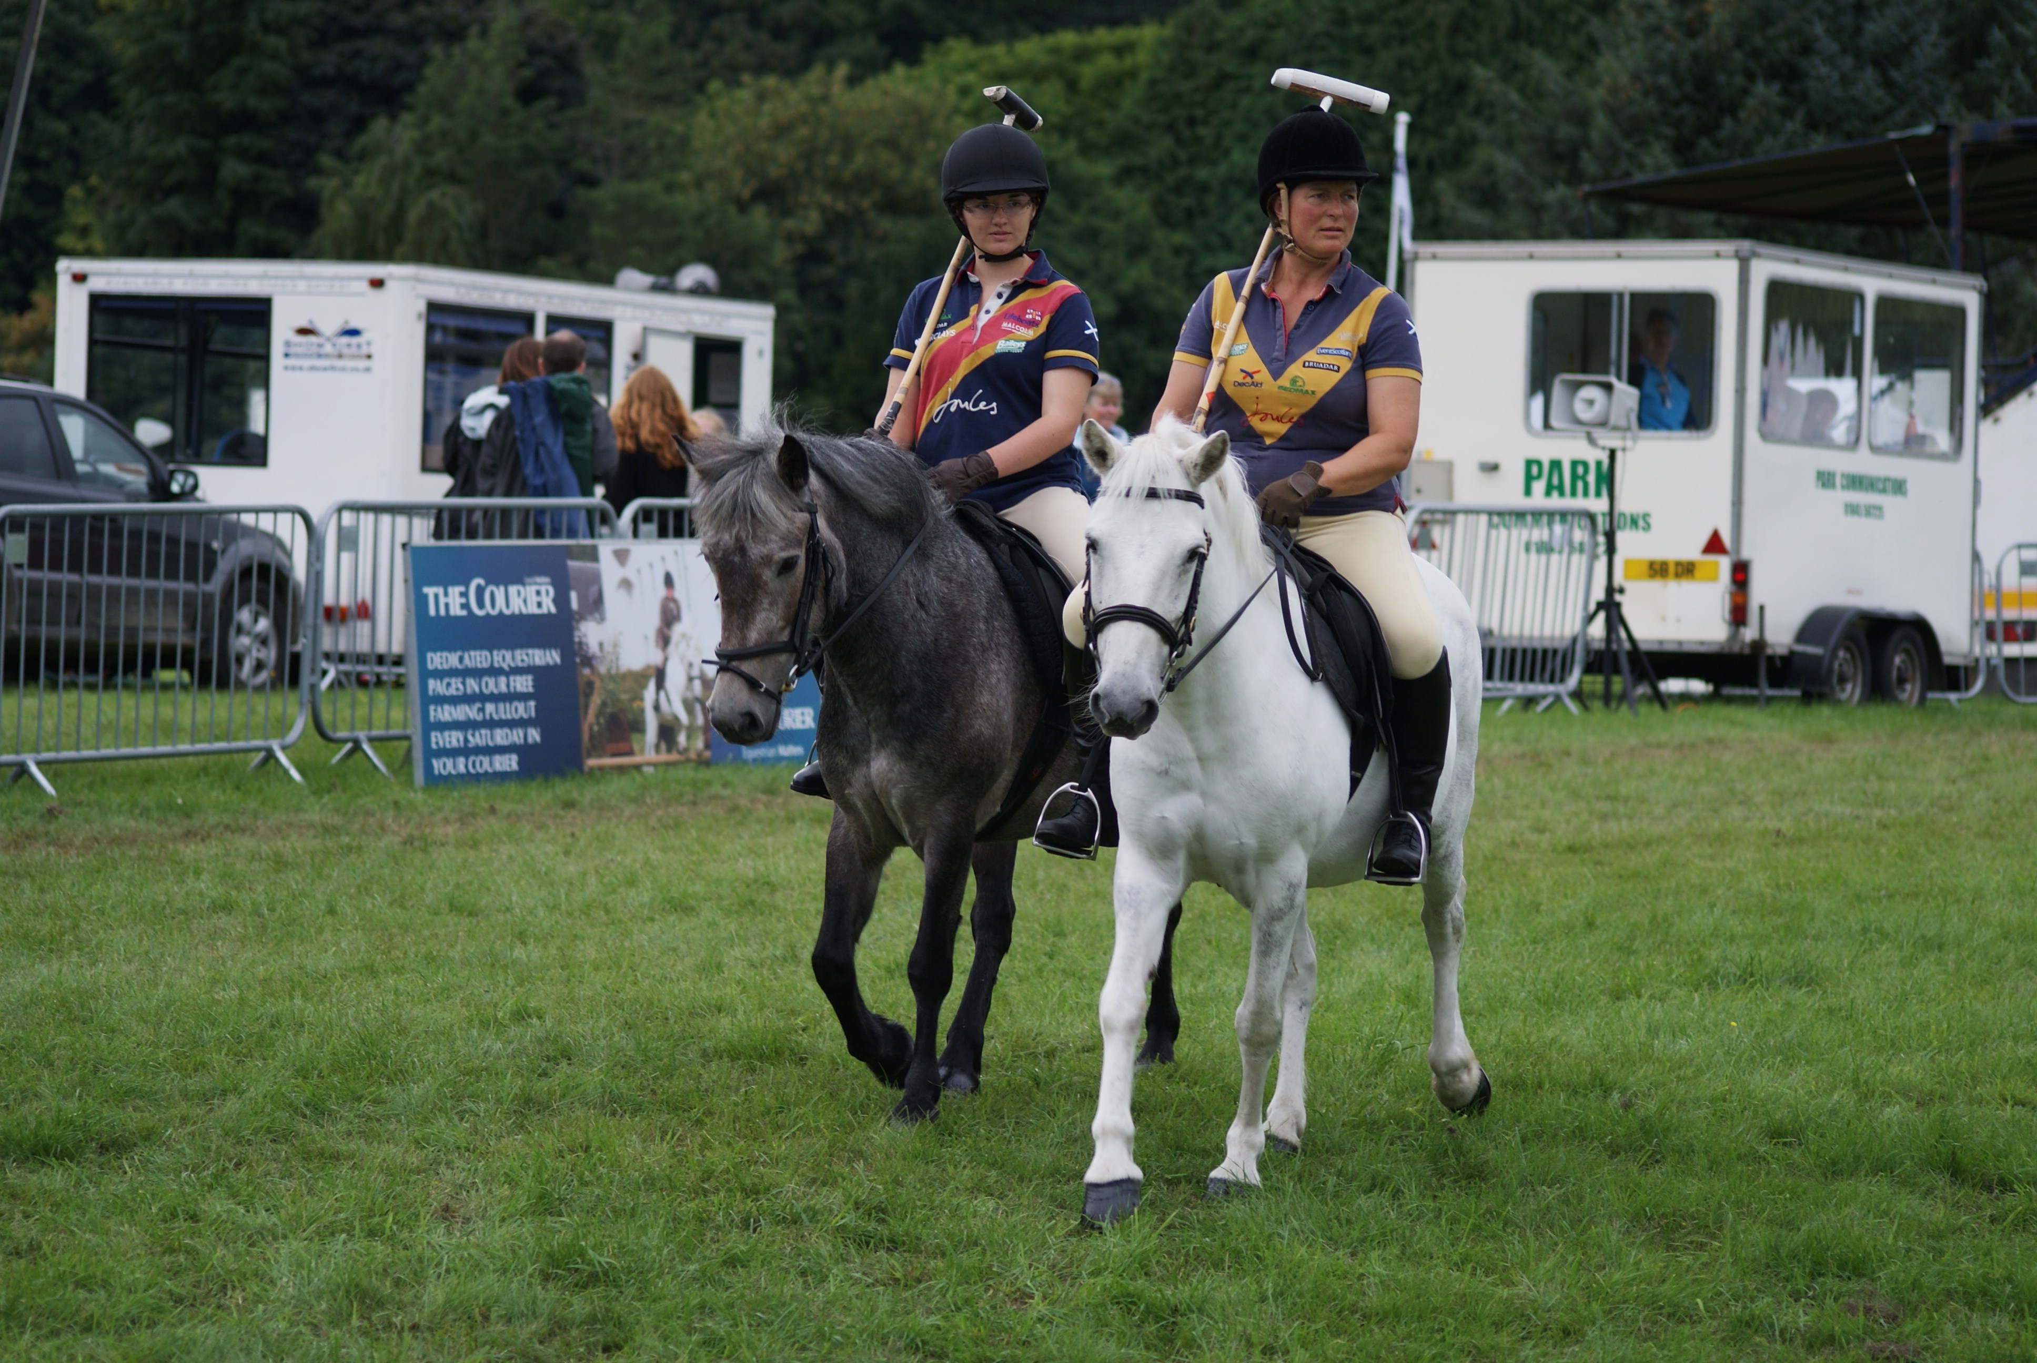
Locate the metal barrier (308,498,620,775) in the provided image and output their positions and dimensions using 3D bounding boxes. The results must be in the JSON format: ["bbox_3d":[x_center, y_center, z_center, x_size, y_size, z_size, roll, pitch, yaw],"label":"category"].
[{"bbox_3d":[-2.200,-0.180,34.000,0.500,1.080,2.280,2,1,27],"label":"metal barrier"}]

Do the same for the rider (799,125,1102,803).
[{"bbox_3d":[-0.155,-0.415,17.950,0.640,1.520,0.600,2,1,20],"label":"rider"}]

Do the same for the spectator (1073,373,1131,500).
[{"bbox_3d":[0.335,-0.540,37.000,0.500,1.620,0.320,2,1,-18],"label":"spectator"}]

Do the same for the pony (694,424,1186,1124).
[{"bbox_3d":[-0.155,0.190,17.850,0.550,1.430,1.820,2,1,20],"label":"pony"}]

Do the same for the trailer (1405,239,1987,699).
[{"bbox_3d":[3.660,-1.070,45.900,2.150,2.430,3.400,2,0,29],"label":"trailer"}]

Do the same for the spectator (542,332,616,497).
[{"bbox_3d":[-2.000,-0.665,37.000,0.520,1.740,0.320,2,1,0],"label":"spectator"}]

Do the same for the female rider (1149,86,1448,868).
[{"bbox_3d":[0.525,-0.362,16.400,0.640,1.490,0.600,2,1,19],"label":"female rider"}]

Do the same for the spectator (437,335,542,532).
[{"bbox_3d":[-2.280,-0.665,36.800,0.500,1.680,0.320,2,1,9],"label":"spectator"}]

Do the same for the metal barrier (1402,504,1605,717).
[{"bbox_3d":[2.420,-0.345,42.600,0.500,1.070,2.280,2,1,27],"label":"metal barrier"}]

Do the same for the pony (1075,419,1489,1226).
[{"bbox_3d":[0.510,0.250,16.300,0.530,1.470,1.880,2,1,15],"label":"pony"}]

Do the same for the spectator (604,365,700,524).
[{"bbox_3d":[-1.640,-0.600,37.500,0.480,1.600,0.320,2,1,9],"label":"spectator"}]

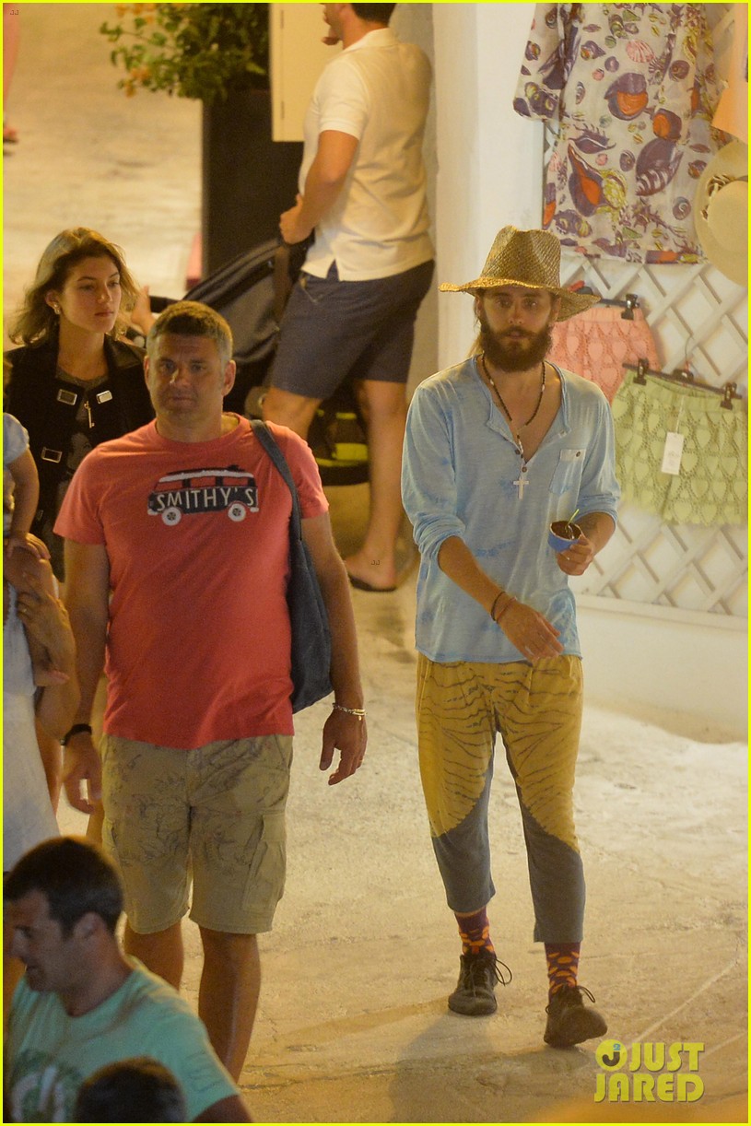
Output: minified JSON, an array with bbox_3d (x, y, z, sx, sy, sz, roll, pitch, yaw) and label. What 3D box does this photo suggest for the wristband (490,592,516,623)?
[{"bbox_3d":[0.272,0.095,13.262,0.030,0.058,0.066,34,75,26],"label":"wristband"}]

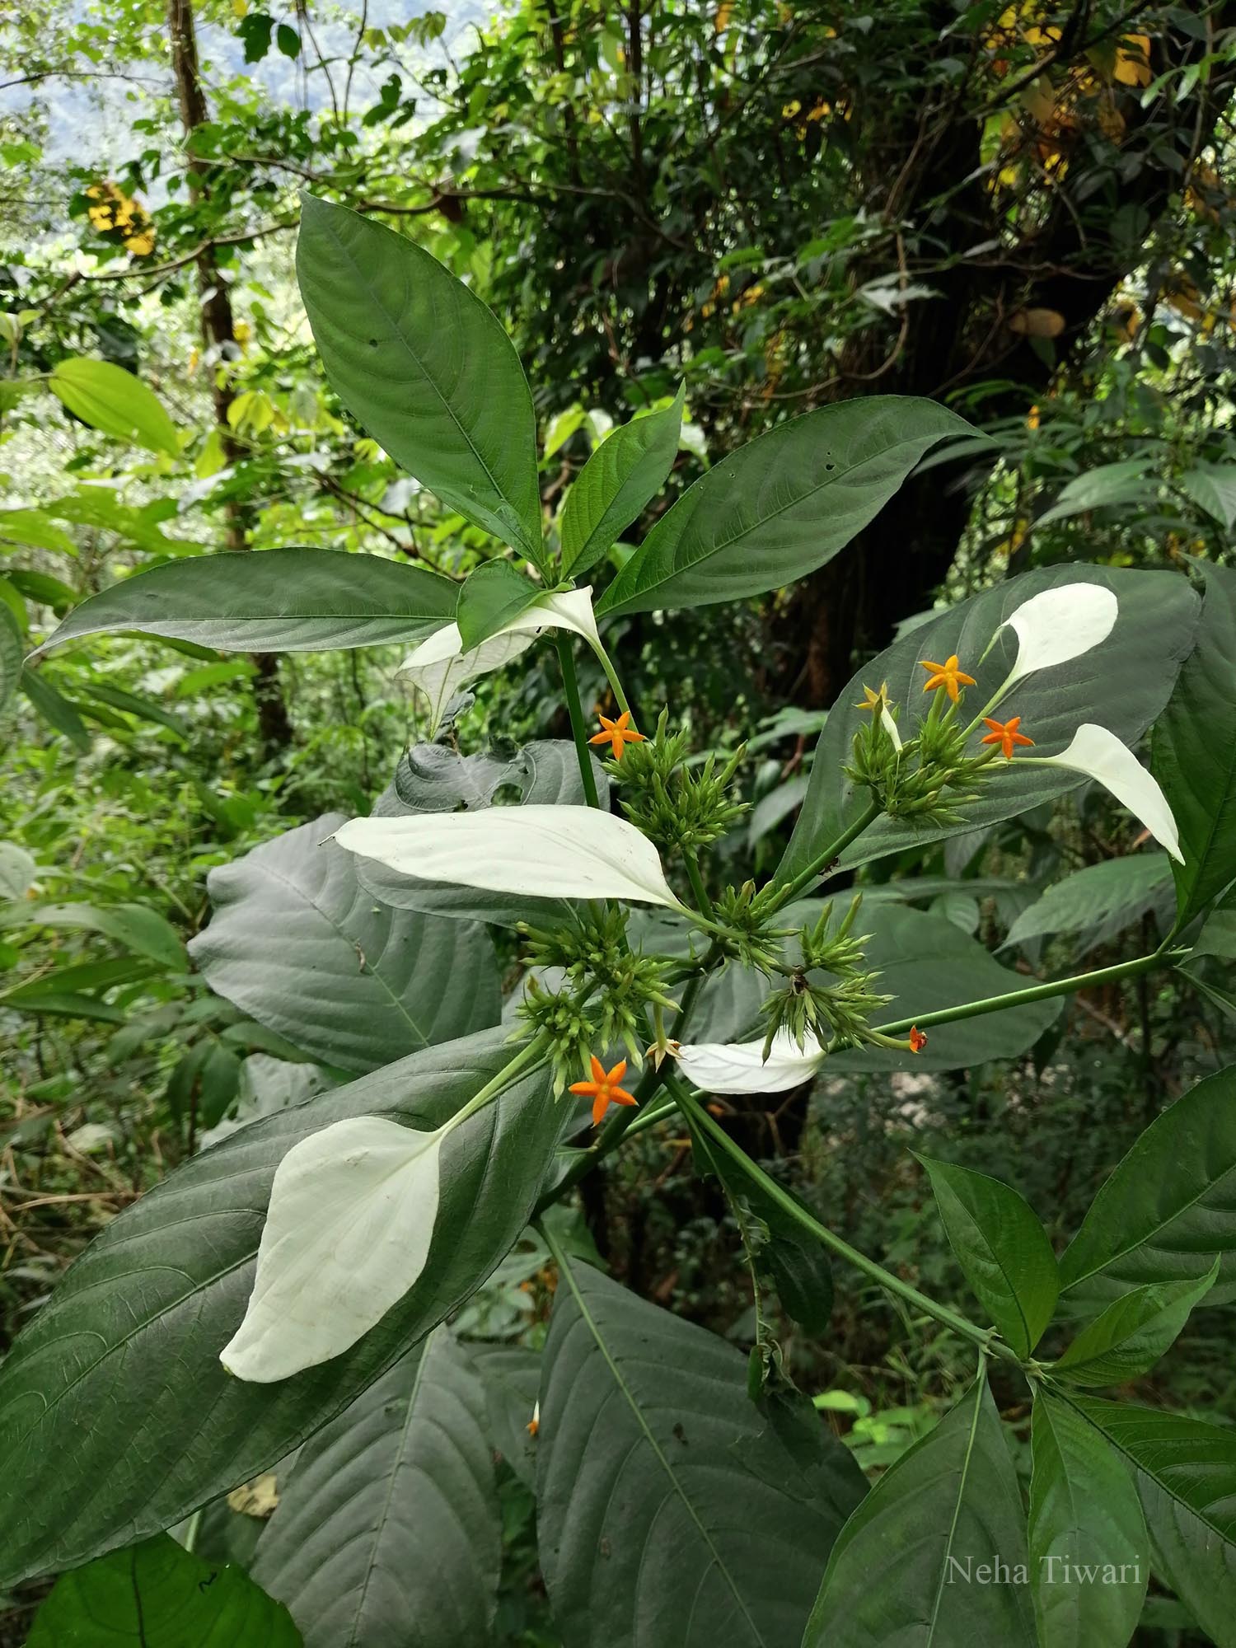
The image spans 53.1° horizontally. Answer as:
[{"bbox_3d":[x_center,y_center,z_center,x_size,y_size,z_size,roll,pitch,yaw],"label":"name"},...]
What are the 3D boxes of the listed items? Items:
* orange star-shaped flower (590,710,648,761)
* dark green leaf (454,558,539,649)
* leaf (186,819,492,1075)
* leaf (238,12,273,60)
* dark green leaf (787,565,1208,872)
[{"bbox_3d":[0.000,-0.029,0.400,0.018,0.015,0.007,-1,16,-3],"label":"orange star-shaped flower"},{"bbox_3d":[-0.040,-0.074,0.420,0.044,0.014,0.030,-40,49,-18],"label":"dark green leaf"},{"bbox_3d":[-0.106,0.054,0.500,0.095,0.025,0.150,-37,68,-26],"label":"leaf"},{"bbox_3d":[-0.821,-1.784,2.800,0.075,0.105,0.040,-2,16,-6],"label":"leaf"},{"bbox_3d":[0.139,-0.037,0.465,0.180,0.030,0.095,-33,62,-12],"label":"dark green leaf"}]

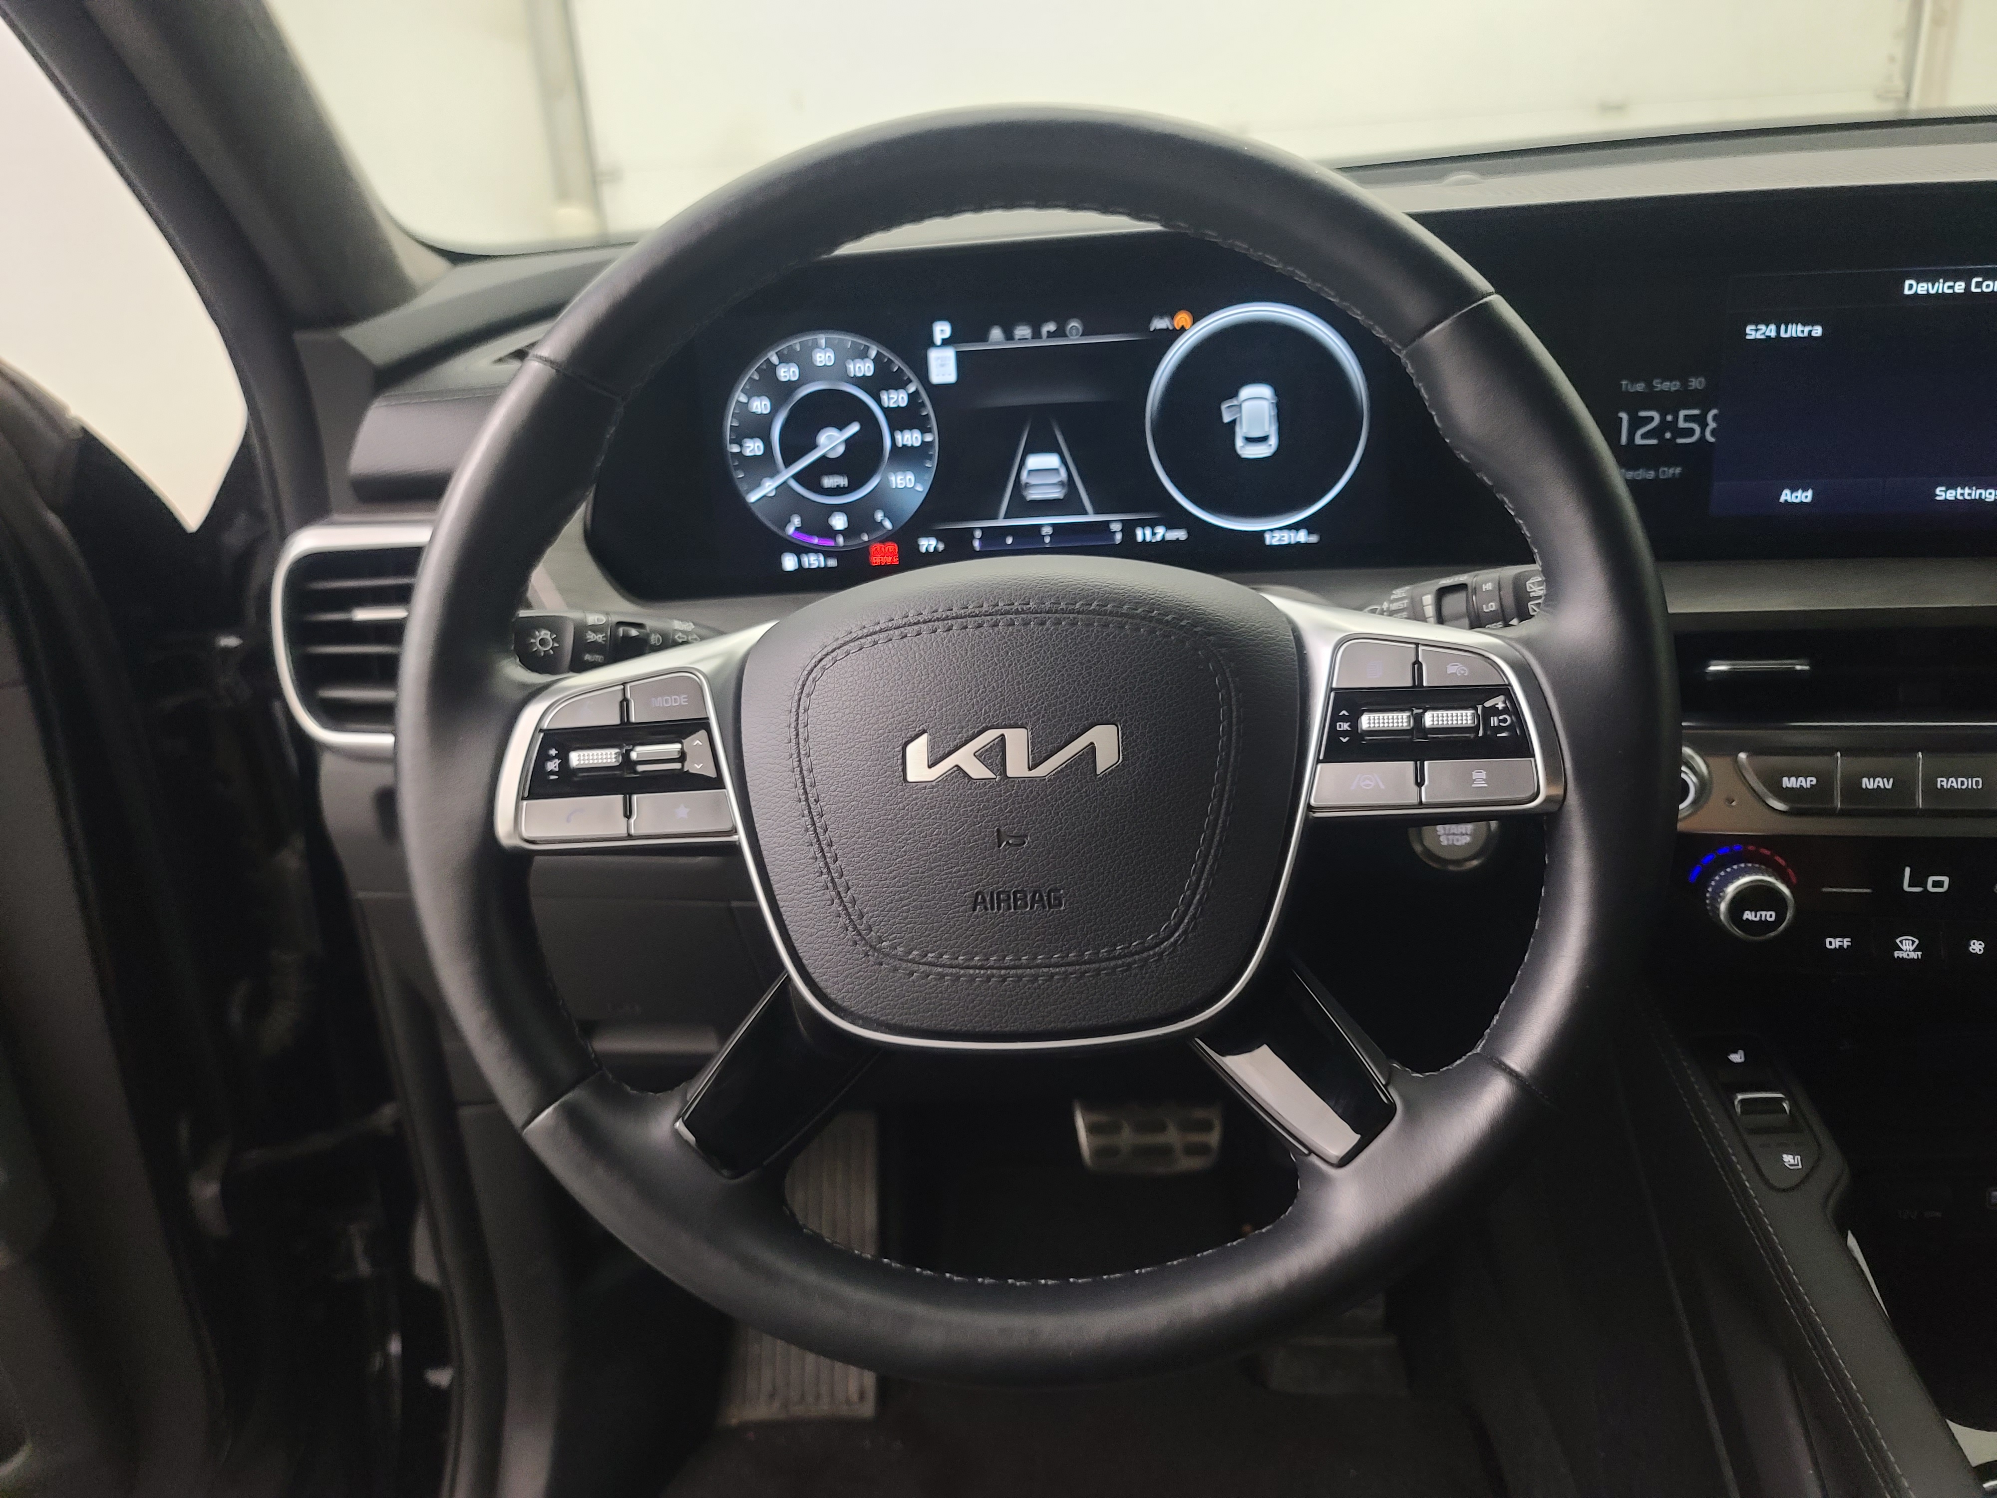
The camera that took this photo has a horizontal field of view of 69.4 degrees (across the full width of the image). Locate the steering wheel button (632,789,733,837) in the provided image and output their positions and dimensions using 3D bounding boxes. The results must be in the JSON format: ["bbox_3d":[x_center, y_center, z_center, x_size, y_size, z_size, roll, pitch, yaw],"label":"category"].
[{"bbox_3d":[-0.096,0.020,0.445,0.032,0.013,0.006,-3,-3,7],"label":"steering wheel button"}]

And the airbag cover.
[{"bbox_3d":[0.006,0.015,0.449,0.174,0.148,0.050,-2,-1,5],"label":"airbag cover"}]

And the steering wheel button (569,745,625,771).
[{"bbox_3d":[-0.124,0.003,0.445,0.018,0.007,0.007,-3,-3,7],"label":"steering wheel button"}]

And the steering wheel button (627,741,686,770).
[{"bbox_3d":[-0.105,0.002,0.447,0.017,0.008,0.008,-2,-5,-5],"label":"steering wheel button"}]

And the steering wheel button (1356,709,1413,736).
[{"bbox_3d":[0.114,-0.008,0.427,0.016,0.007,0.008,-3,-5,16],"label":"steering wheel button"}]

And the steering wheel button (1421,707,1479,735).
[{"bbox_3d":[0.133,-0.008,0.422,0.017,0.008,0.007,-1,-3,3],"label":"steering wheel button"}]

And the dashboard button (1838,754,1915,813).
[{"bbox_3d":[0.355,0.014,0.583,0.030,0.022,0.007,0,4,9],"label":"dashboard button"}]

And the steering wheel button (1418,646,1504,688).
[{"bbox_3d":[0.136,-0.024,0.423,0.024,0.013,0.006,-3,-5,16],"label":"steering wheel button"}]

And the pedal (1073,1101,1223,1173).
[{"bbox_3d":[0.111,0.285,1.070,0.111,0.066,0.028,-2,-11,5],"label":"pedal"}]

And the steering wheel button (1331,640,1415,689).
[{"bbox_3d":[0.111,-0.025,0.428,0.024,0.014,0.006,-1,-3,3],"label":"steering wheel button"}]

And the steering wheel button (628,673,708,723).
[{"bbox_3d":[-0.102,-0.015,0.450,0.024,0.014,0.006,-2,-5,-5],"label":"steering wheel button"}]

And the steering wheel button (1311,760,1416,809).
[{"bbox_3d":[0.108,0.011,0.427,0.031,0.013,0.006,-1,-3,3],"label":"steering wheel button"}]

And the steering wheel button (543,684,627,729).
[{"bbox_3d":[-0.128,-0.012,0.447,0.025,0.013,0.006,-2,-5,-5],"label":"steering wheel button"}]

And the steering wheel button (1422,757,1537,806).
[{"bbox_3d":[0.141,0.010,0.424,0.033,0.013,0.006,-1,-3,3],"label":"steering wheel button"}]

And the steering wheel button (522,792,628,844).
[{"bbox_3d":[-0.130,0.022,0.444,0.032,0.013,0.006,-2,-5,-5],"label":"steering wheel button"}]

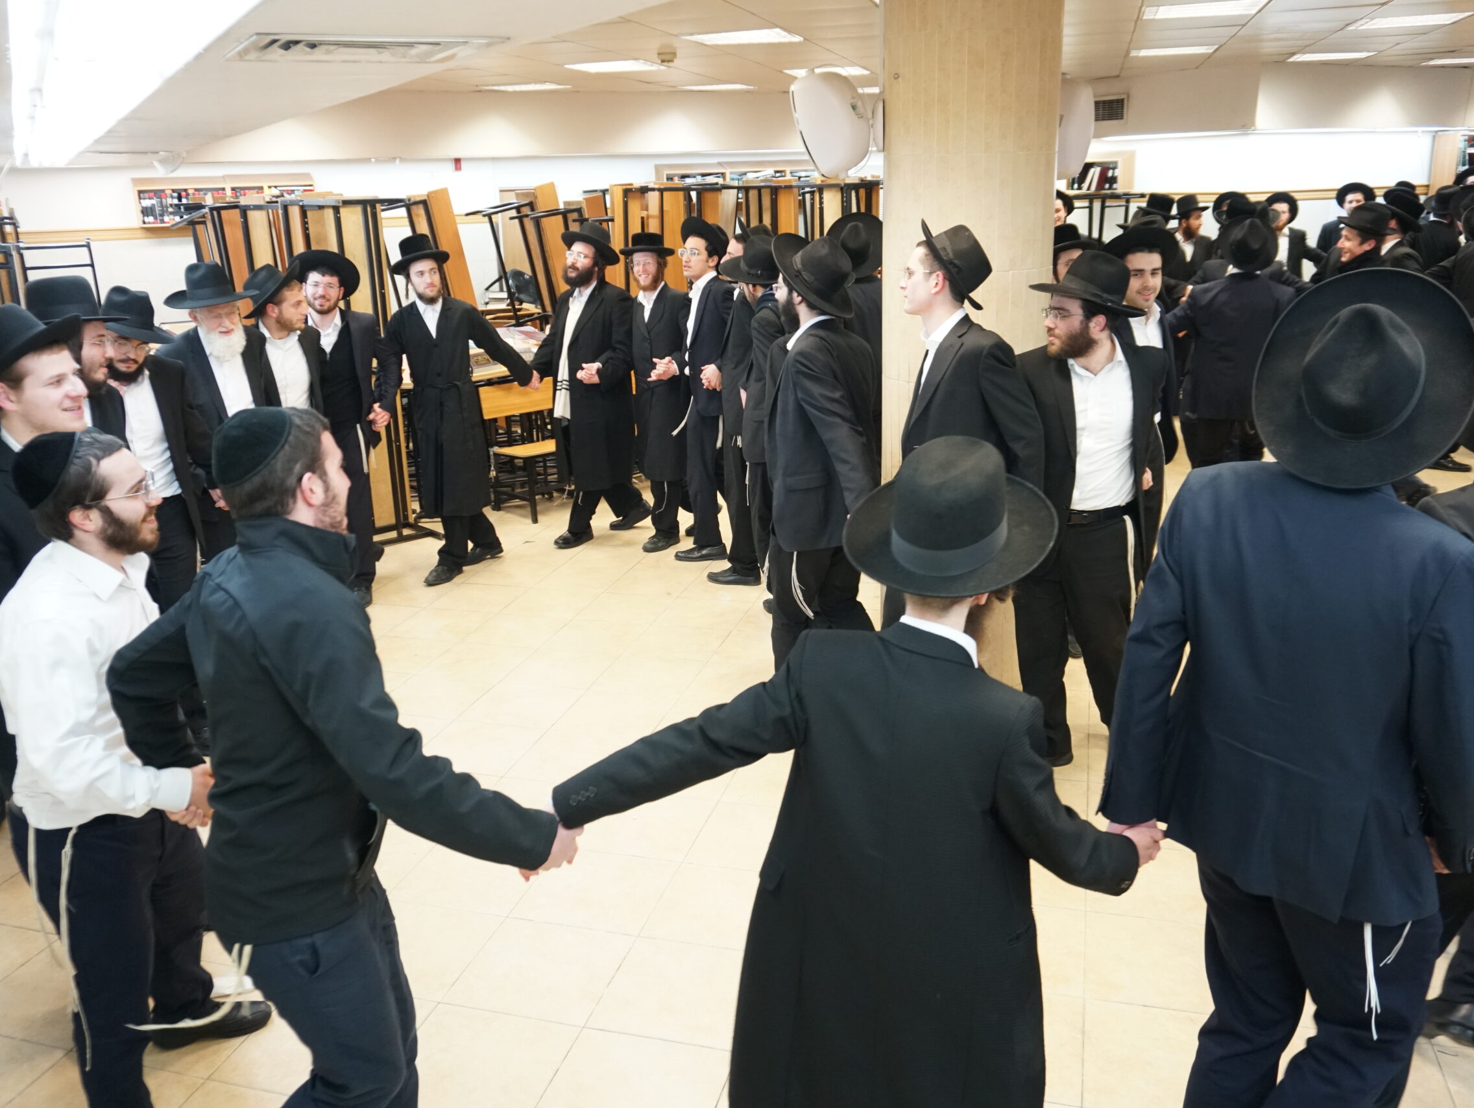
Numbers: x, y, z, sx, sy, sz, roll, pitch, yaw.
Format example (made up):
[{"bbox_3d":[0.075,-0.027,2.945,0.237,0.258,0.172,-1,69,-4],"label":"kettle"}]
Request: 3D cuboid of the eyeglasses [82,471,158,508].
[{"bbox_3d":[-1.181,-0.119,2.342,0.140,0.045,0.140,-14,21,-28],"label":"eyeglasses"}]

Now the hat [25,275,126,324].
[{"bbox_3d":[-1.953,-0.734,3.580,0.380,0.140,0.340,-4,17,-4],"label":"hat"}]

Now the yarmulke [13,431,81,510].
[{"bbox_3d":[-1.151,-0.146,2.079,0.155,0.155,0.060,19,-17,49],"label":"yarmulke"}]

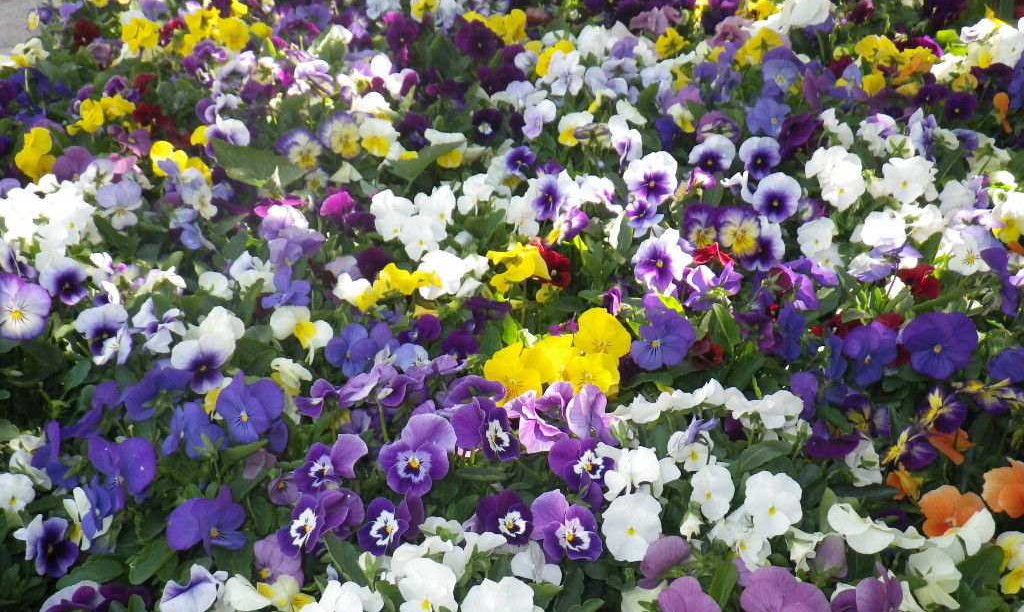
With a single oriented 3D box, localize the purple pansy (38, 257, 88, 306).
[{"bbox_3d":[-0.497,-0.027,1.114,0.054,0.055,0.022,-12,10,-30],"label":"purple pansy"}]

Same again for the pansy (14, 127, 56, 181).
[{"bbox_3d":[-0.632,-0.200,1.333,0.053,0.069,0.030,-5,10,-25],"label":"pansy"}]

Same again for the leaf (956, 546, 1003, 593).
[{"bbox_3d":[0.321,0.180,0.690,0.033,0.012,0.043,35,63,26],"label":"leaf"}]

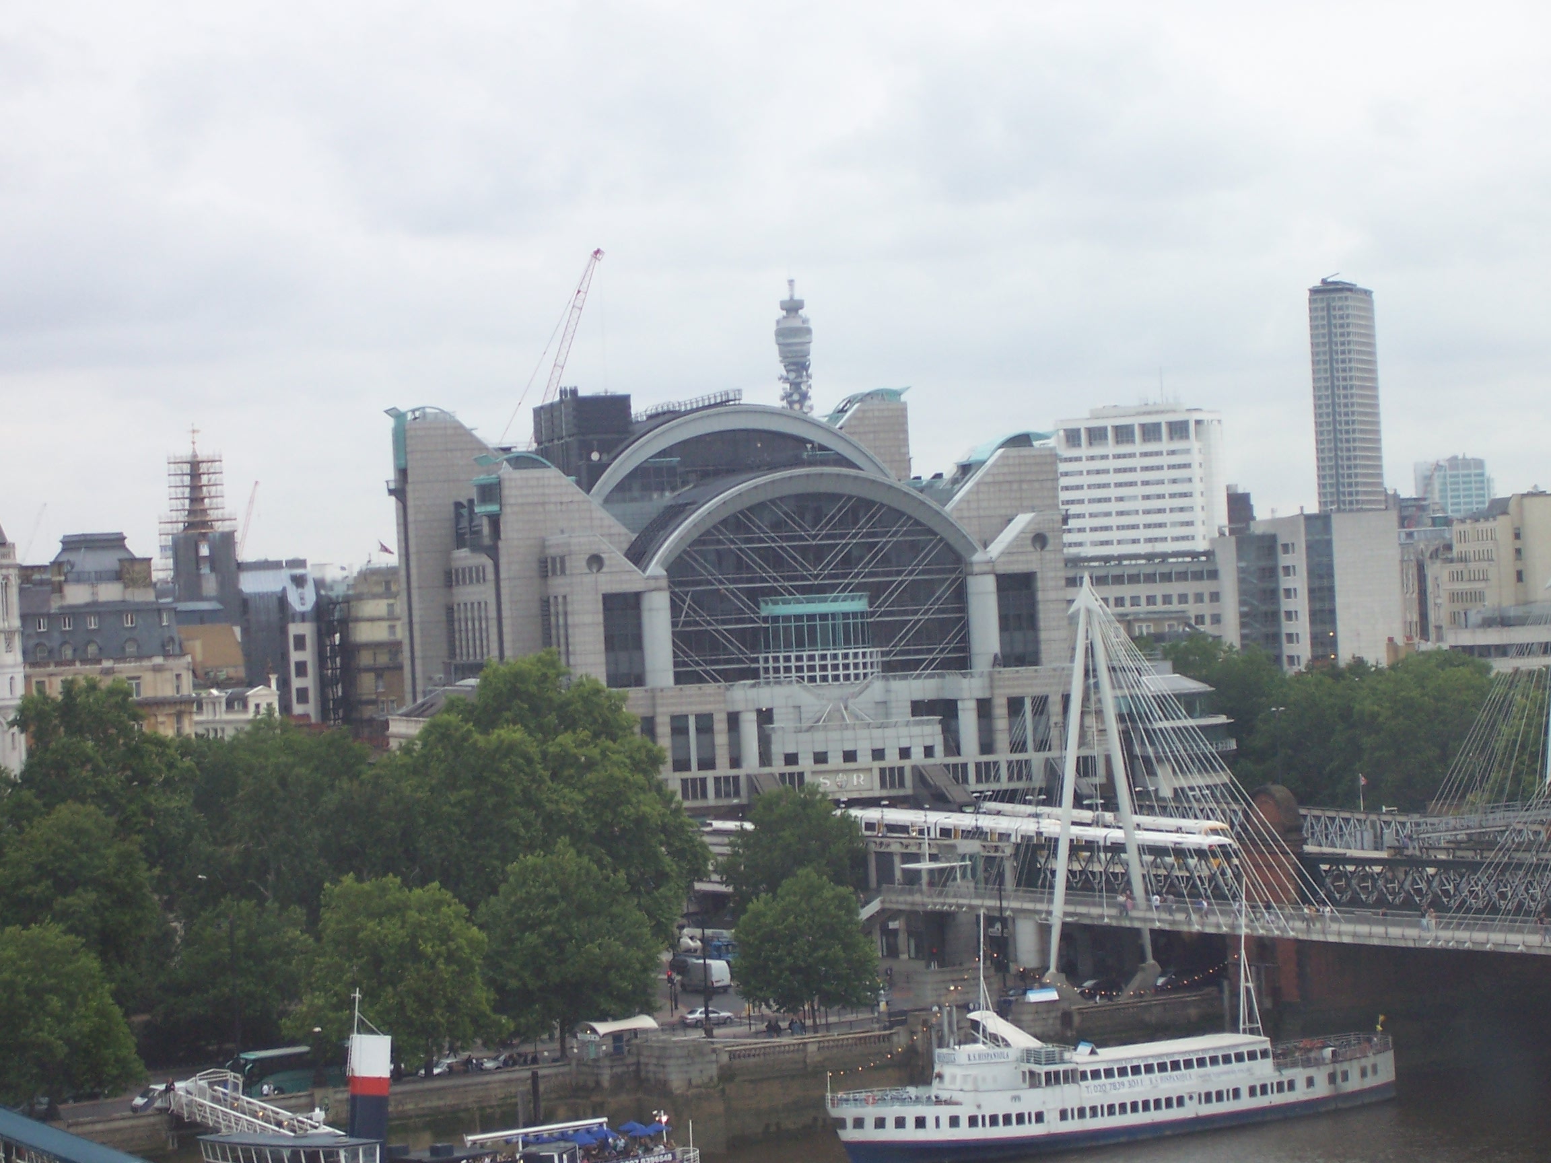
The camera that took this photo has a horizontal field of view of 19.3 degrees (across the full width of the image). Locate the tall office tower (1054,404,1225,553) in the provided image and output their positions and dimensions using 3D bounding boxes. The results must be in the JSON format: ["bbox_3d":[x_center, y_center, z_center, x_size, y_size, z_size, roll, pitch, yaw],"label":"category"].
[{"bbox_3d":[85.560,-9.960,1071.670,35.000,62.500,18.000,-3,-1,28],"label":"tall office tower"}]

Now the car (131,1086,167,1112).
[{"bbox_3d":[-35.990,30.450,268.000,4.400,1.650,1.800,-2,-1,-38],"label":"car"}]

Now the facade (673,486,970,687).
[{"bbox_3d":[4.120,0.330,420.000,27.900,17.300,3.000,-3,-1,-11],"label":"facade"}]

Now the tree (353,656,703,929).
[{"bbox_3d":[-20.690,21.490,394.210,29.000,29.500,27.000,-3,-1,-3],"label":"tree"}]

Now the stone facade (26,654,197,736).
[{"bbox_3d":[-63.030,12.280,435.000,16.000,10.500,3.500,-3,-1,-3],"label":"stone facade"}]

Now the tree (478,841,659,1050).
[{"bbox_3d":[-13.000,23.010,286.000,11.300,13.500,11.300,-3,-1,0],"label":"tree"}]

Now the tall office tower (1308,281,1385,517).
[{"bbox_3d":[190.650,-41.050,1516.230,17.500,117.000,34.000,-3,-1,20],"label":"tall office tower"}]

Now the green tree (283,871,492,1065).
[{"bbox_3d":[-23.160,24.110,276.000,12.400,12.700,12.200,-3,-1,0],"label":"green tree"}]

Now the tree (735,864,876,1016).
[{"bbox_3d":[2.300,28.390,349.720,10.800,12.400,10.800,-3,-1,0],"label":"tree"}]

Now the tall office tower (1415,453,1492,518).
[{"bbox_3d":[382.940,-26.450,2571.730,43.000,84.000,33.000,-3,-1,10],"label":"tall office tower"}]

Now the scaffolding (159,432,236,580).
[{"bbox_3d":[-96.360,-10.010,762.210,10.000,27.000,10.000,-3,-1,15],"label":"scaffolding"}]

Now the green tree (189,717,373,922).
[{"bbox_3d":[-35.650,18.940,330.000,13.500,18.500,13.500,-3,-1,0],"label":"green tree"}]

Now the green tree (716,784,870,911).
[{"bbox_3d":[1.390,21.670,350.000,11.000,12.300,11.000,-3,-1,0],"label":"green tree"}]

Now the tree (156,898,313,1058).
[{"bbox_3d":[-41.440,30.520,350.100,12.000,12.700,12.000,-3,-1,-7],"label":"tree"}]

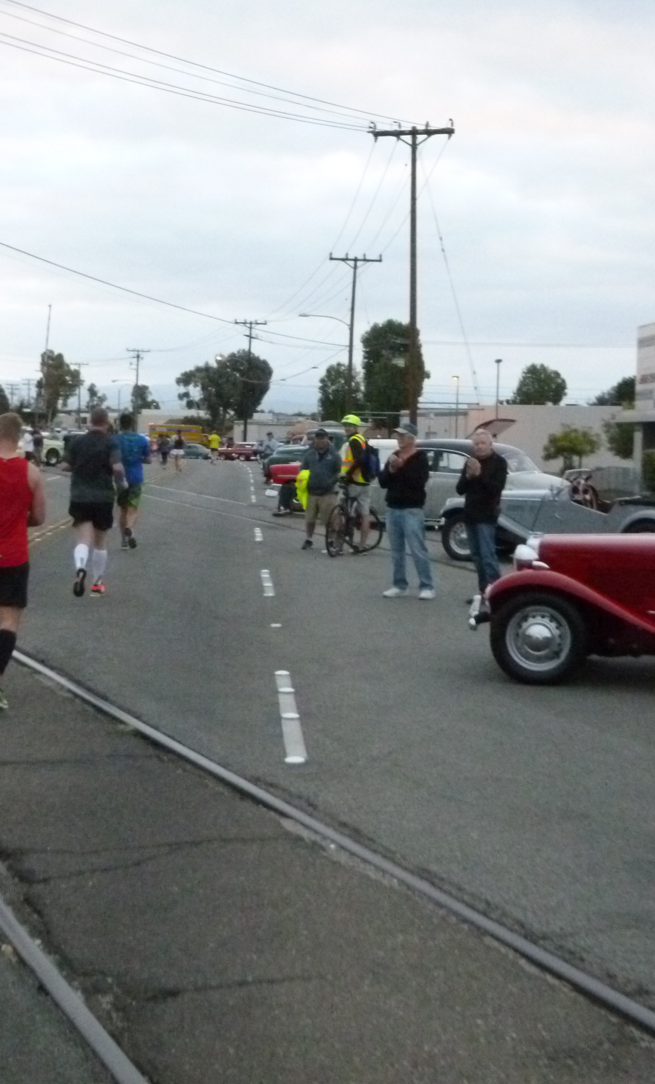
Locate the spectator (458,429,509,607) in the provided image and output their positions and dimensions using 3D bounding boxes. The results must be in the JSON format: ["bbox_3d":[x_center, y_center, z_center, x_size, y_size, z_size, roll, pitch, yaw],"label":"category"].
[{"bbox_3d":[1.520,-0.235,13.900,0.500,1.750,0.420,4,6,38],"label":"spectator"}]

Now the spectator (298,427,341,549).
[{"bbox_3d":[-0.122,-0.750,20.500,0.560,1.750,0.380,2,4,12],"label":"spectator"}]

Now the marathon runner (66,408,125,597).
[{"bbox_3d":[-2.256,-0.390,13.800,0.570,1.840,0.650,0,4,-6],"label":"marathon runner"}]

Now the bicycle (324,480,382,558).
[{"bbox_3d":[0.360,-0.320,19.200,0.600,1.040,1.720,3,5,28],"label":"bicycle"}]

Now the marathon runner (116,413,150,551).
[{"bbox_3d":[-2.650,-0.825,19.200,0.540,1.830,0.580,1,4,-3],"label":"marathon runner"}]

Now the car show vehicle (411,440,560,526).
[{"bbox_3d":[1.950,-0.920,23.500,4.600,1.580,1.800,4,5,34],"label":"car show vehicle"}]

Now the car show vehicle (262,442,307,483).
[{"bbox_3d":[0.376,-2.702,45.000,4.800,1.650,1.800,0,4,-8],"label":"car show vehicle"}]

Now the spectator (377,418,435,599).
[{"bbox_3d":[0.780,-0.308,14.100,0.420,1.740,0.520,-3,5,-40],"label":"spectator"}]

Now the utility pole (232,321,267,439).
[{"bbox_3d":[-6.912,-13.621,125.448,2.900,11.670,0.350,0,5,-14],"label":"utility pole"}]

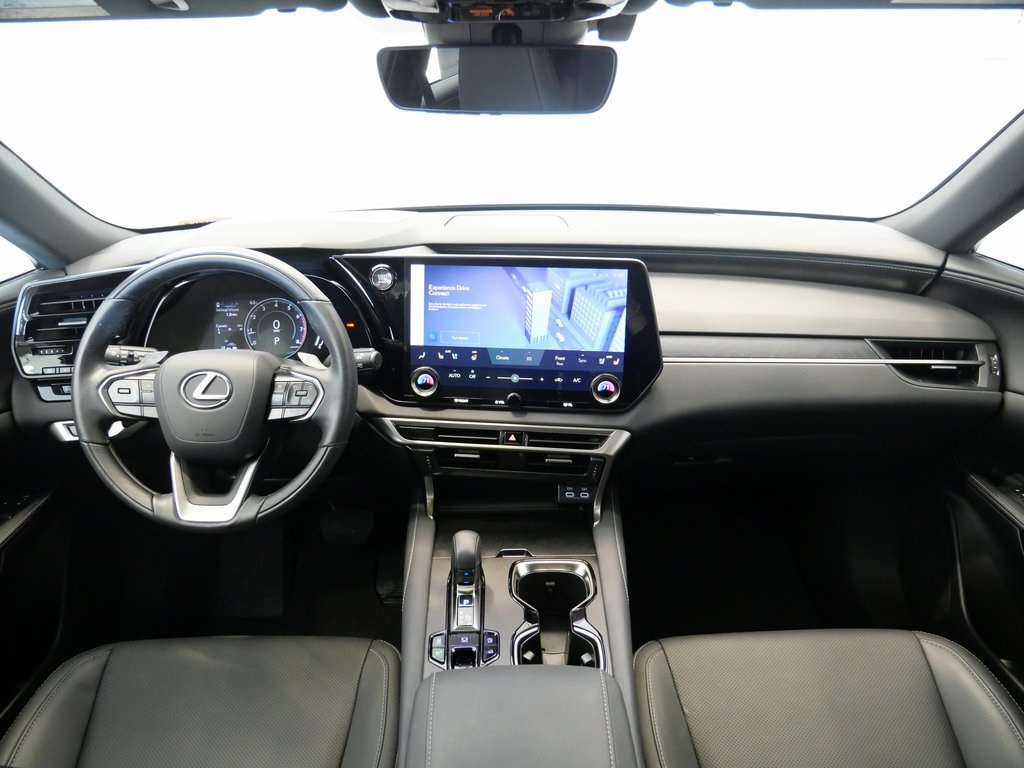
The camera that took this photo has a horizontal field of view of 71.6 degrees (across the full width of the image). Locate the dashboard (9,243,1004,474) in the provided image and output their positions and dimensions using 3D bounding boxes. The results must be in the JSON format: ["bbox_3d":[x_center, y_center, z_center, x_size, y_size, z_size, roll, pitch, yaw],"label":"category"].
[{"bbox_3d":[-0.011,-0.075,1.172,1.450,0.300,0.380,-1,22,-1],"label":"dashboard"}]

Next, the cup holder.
[{"bbox_3d":[0.055,0.323,0.917,0.118,0.070,0.194,-1,36,-1],"label":"cup holder"}]

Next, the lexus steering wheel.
[{"bbox_3d":[-0.385,0.007,0.932,0.370,0.368,0.120,1,-1,-1],"label":"lexus steering wheel"}]

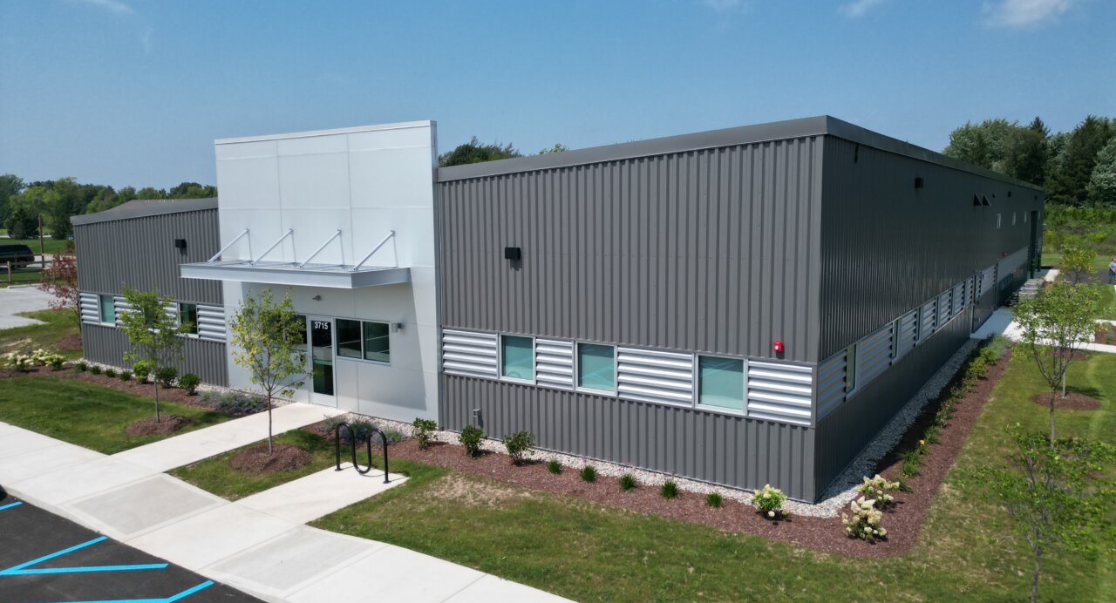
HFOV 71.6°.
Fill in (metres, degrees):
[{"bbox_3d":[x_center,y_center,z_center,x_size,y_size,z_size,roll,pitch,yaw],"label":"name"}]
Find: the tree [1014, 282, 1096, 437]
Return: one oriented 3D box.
[{"bbox_3d":[8.608,1.286,13.438,1.300,3.235,1.300,3,8,33],"label":"tree"}]

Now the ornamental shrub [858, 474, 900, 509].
[{"bbox_3d":[5.046,2.959,12.154,0.600,0.440,0.570,2,7,23],"label":"ornamental shrub"}]

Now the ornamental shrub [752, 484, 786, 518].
[{"bbox_3d":[3.232,3.019,11.829,0.520,0.443,0.500,1,7,16],"label":"ornamental shrub"}]

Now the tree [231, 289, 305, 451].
[{"bbox_3d":[-5.586,1.389,14.911,1.450,3.213,1.450,-3,7,-21],"label":"tree"}]

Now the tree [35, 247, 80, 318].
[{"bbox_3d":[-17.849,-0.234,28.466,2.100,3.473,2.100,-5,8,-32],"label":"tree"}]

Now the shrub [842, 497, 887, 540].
[{"bbox_3d":[4.375,3.063,11.047,0.580,0.505,0.560,2,7,22],"label":"shrub"}]

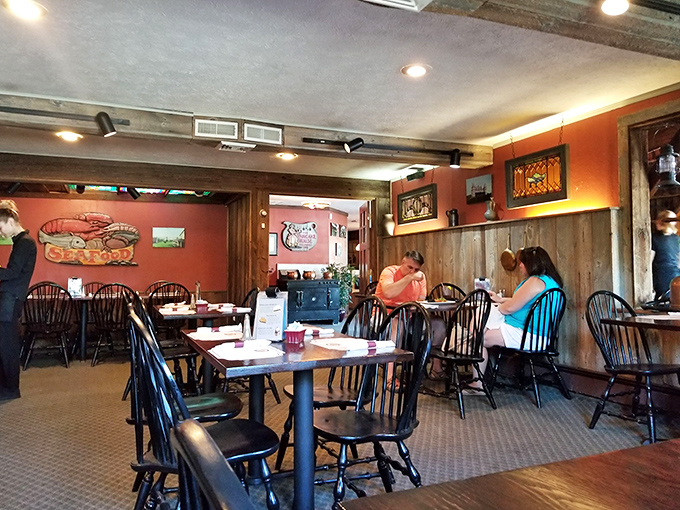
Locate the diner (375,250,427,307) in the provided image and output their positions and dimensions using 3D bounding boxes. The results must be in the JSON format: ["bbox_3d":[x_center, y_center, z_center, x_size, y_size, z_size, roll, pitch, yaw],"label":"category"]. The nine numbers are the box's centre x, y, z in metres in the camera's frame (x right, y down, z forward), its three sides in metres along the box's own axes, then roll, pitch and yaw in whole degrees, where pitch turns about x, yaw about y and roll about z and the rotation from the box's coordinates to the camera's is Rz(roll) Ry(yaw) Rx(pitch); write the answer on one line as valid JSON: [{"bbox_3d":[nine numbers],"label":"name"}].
[{"bbox_3d":[0.650,0.598,4.951,0.620,1.250,0.780,0,-2,-24],"label":"diner"}]

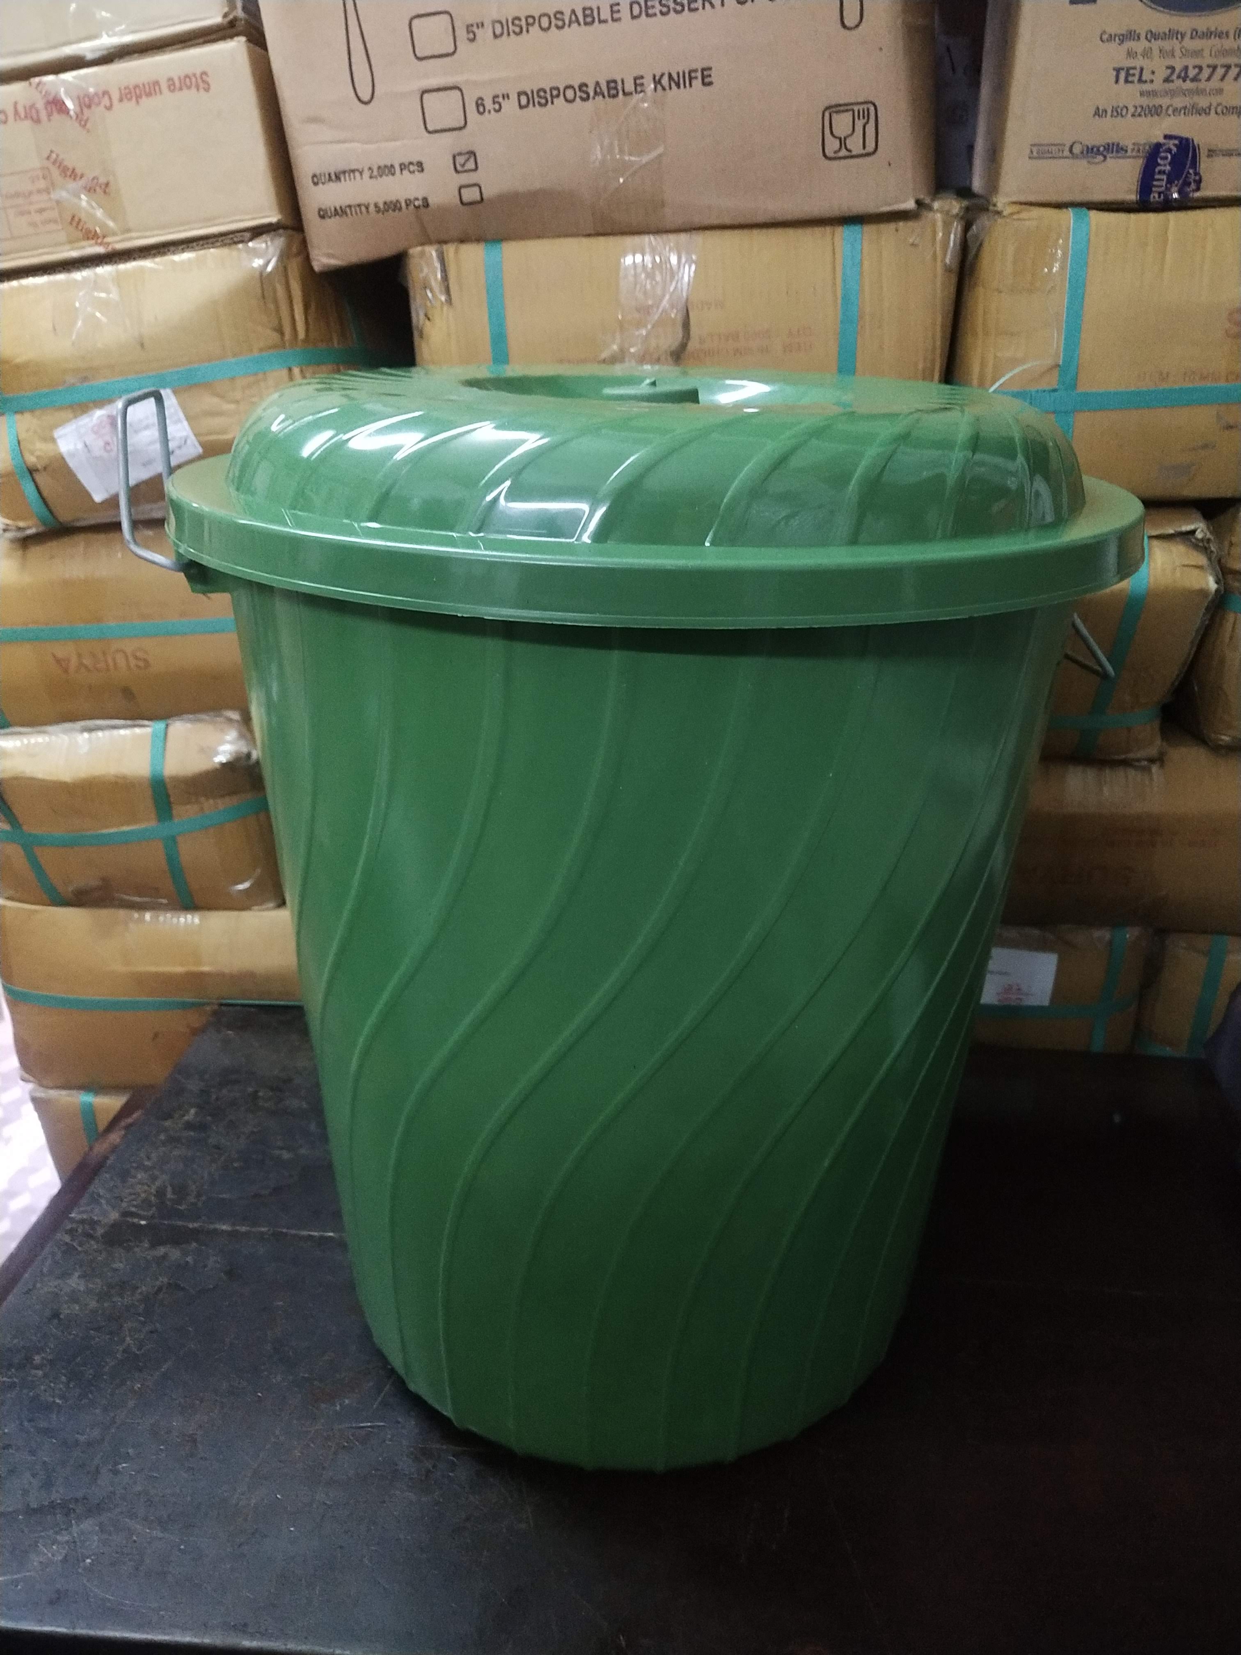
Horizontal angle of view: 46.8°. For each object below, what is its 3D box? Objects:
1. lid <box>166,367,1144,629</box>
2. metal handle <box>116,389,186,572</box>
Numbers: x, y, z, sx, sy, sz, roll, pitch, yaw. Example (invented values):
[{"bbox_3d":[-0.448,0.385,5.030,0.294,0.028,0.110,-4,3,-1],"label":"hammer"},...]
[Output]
[{"bbox_3d":[0.017,-0.188,0.715,0.473,0.067,0.473,1,21,0],"label":"lid"},{"bbox_3d":[-0.222,-0.173,0.707,0.030,0.079,0.078,0,21,-3],"label":"metal handle"}]

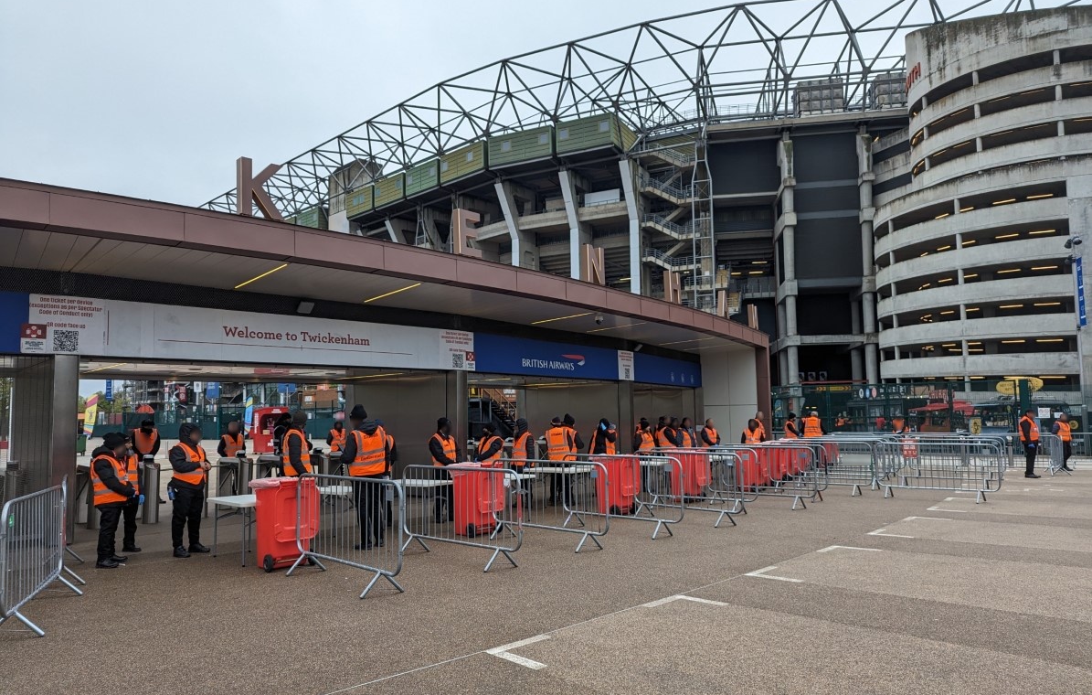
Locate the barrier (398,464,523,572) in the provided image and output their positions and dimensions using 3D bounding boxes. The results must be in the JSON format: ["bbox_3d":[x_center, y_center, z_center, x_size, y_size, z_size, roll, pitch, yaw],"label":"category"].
[{"bbox_3d":[-1.080,2.010,9.190,0.460,1.100,2.360,4,-7,-42],"label":"barrier"}]

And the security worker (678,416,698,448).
[{"bbox_3d":[3.458,2.565,18.678,0.520,1.680,0.360,3,-7,-40],"label":"security worker"}]

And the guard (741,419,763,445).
[{"bbox_3d":[5.265,2.648,19.330,0.550,1.650,0.420,-2,-6,15],"label":"guard"}]

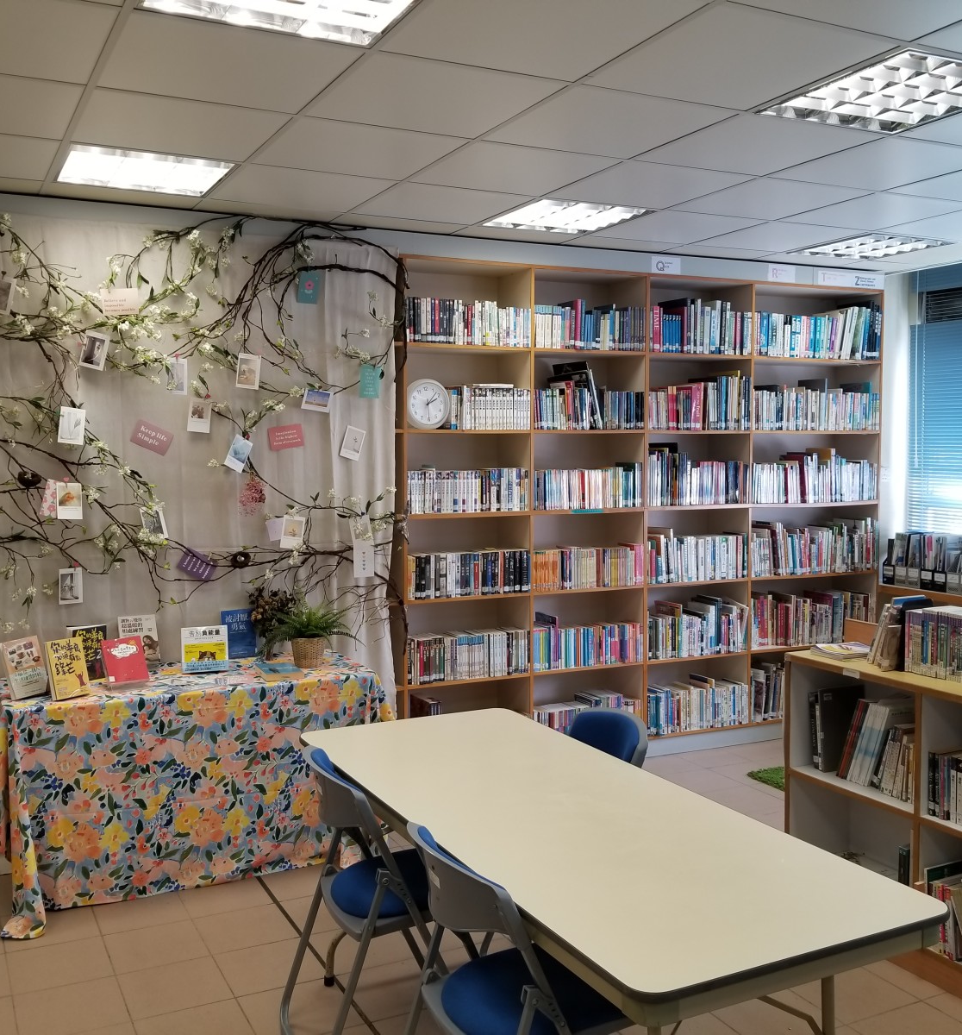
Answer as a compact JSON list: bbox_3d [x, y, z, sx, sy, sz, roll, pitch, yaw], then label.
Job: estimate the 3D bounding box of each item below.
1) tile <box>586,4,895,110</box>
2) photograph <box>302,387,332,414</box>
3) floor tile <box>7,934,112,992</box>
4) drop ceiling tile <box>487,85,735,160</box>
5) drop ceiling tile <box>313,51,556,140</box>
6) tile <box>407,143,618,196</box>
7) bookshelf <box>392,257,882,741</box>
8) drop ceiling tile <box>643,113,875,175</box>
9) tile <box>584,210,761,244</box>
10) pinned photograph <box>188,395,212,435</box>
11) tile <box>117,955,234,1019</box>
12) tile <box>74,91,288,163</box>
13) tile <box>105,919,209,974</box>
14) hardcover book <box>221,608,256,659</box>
[{"bbox_3d":[0.674,-1.201,2.749,0.600,0.016,0.600,-3,5,-27],"label":"tile"},{"bbox_3d":[-0.734,-0.524,4.660,0.135,0.096,0.006,12,-2,-27],"label":"photograph"},{"bbox_3d":[-1.371,1.462,3.379,0.303,0.010,0.303,-3,5,-26],"label":"floor tile"},{"bbox_3d":[0.393,-1.240,3.282,0.600,0.016,0.600,-3,5,-27],"label":"drop ceiling tile"},{"bbox_3d":[-0.143,-1.217,3.006,0.602,0.015,0.605,-2,5,-26],"label":"drop ceiling tile"},{"bbox_3d":[0.109,-1.276,3.811,0.600,0.016,0.600,-3,5,-27],"label":"tile"},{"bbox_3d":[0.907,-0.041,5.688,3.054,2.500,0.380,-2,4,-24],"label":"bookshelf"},{"bbox_3d":[0.934,-1.262,3.543,0.600,0.016,0.600,-3,5,-27],"label":"drop ceiling tile"},{"bbox_3d":[0.909,-1.356,4.864,0.600,0.016,0.600,-3,5,-27],"label":"tile"},{"bbox_3d":[-1.191,-0.430,4.385,0.094,0.146,0.005,2,3,-25],"label":"pinned photograph"},{"bbox_3d":[-0.986,1.511,3.330,0.303,0.010,0.303,-2,5,-26],"label":"tile"},{"bbox_3d":[-0.958,-1.231,3.272,0.590,0.018,0.590,-2,4,-24],"label":"tile"},{"bbox_3d":[-1.090,1.439,3.472,0.300,0.010,0.300,-2,4,-24],"label":"tile"},{"bbox_3d":[-1.056,0.513,4.530,0.148,0.210,0.020,-3,-5,-30],"label":"hardcover book"}]

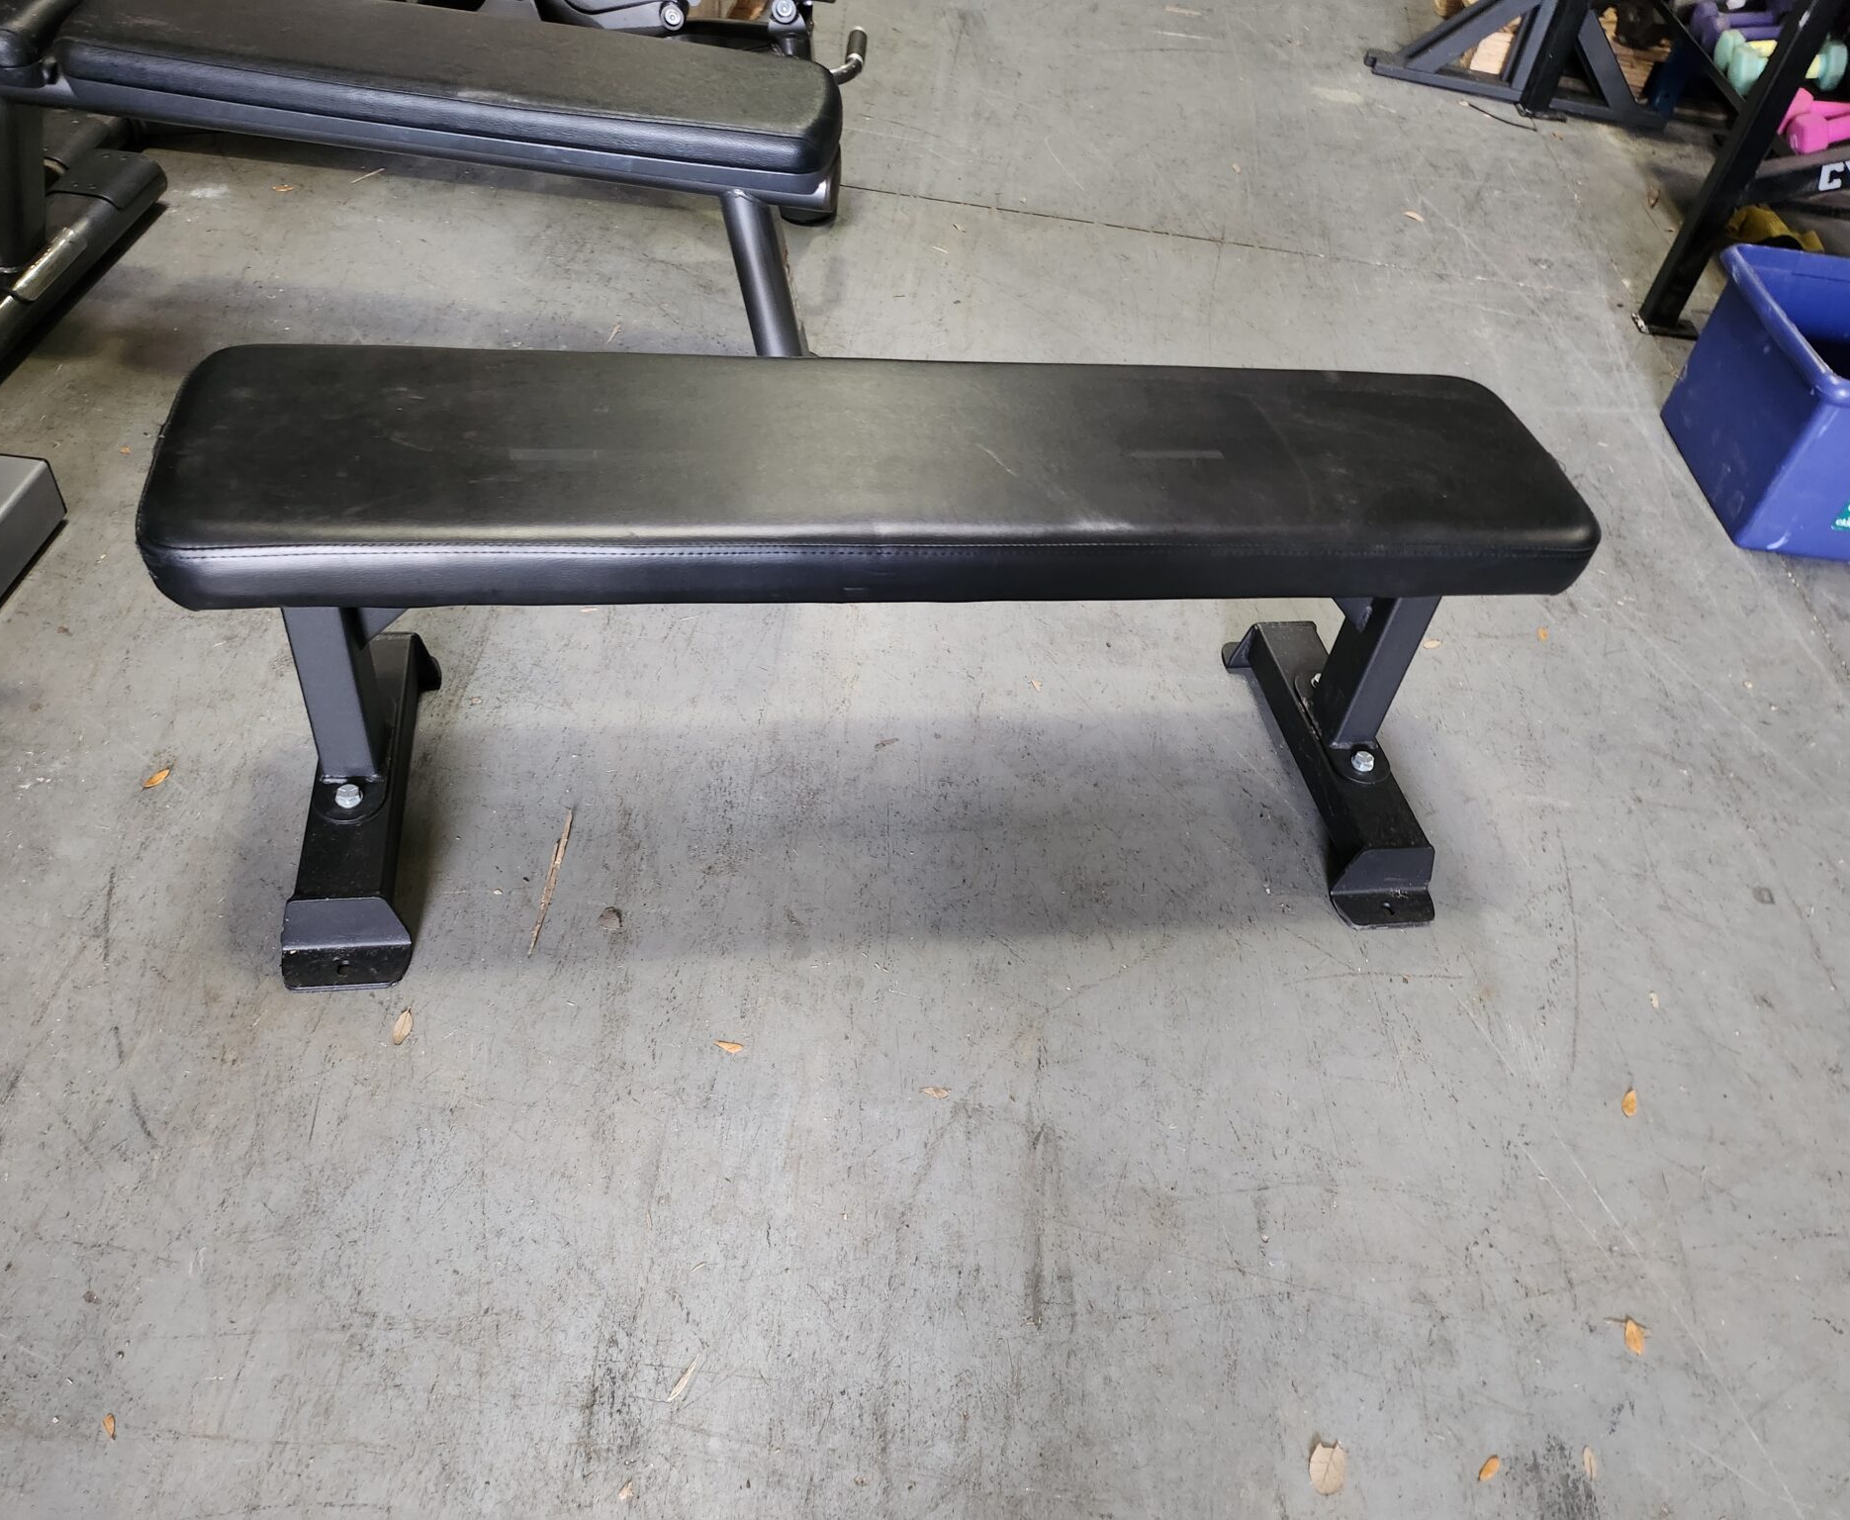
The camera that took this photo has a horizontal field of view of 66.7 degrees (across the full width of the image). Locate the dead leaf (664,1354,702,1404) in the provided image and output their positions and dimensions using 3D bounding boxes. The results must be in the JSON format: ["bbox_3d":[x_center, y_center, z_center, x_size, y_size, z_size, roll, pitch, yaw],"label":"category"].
[{"bbox_3d":[-0.184,0.470,1.071,0.011,0.009,0.046,26,47,16],"label":"dead leaf"}]

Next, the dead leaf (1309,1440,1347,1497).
[{"bbox_3d":[0.310,0.544,1.081,0.028,0.010,0.041,18,45,9],"label":"dead leaf"}]

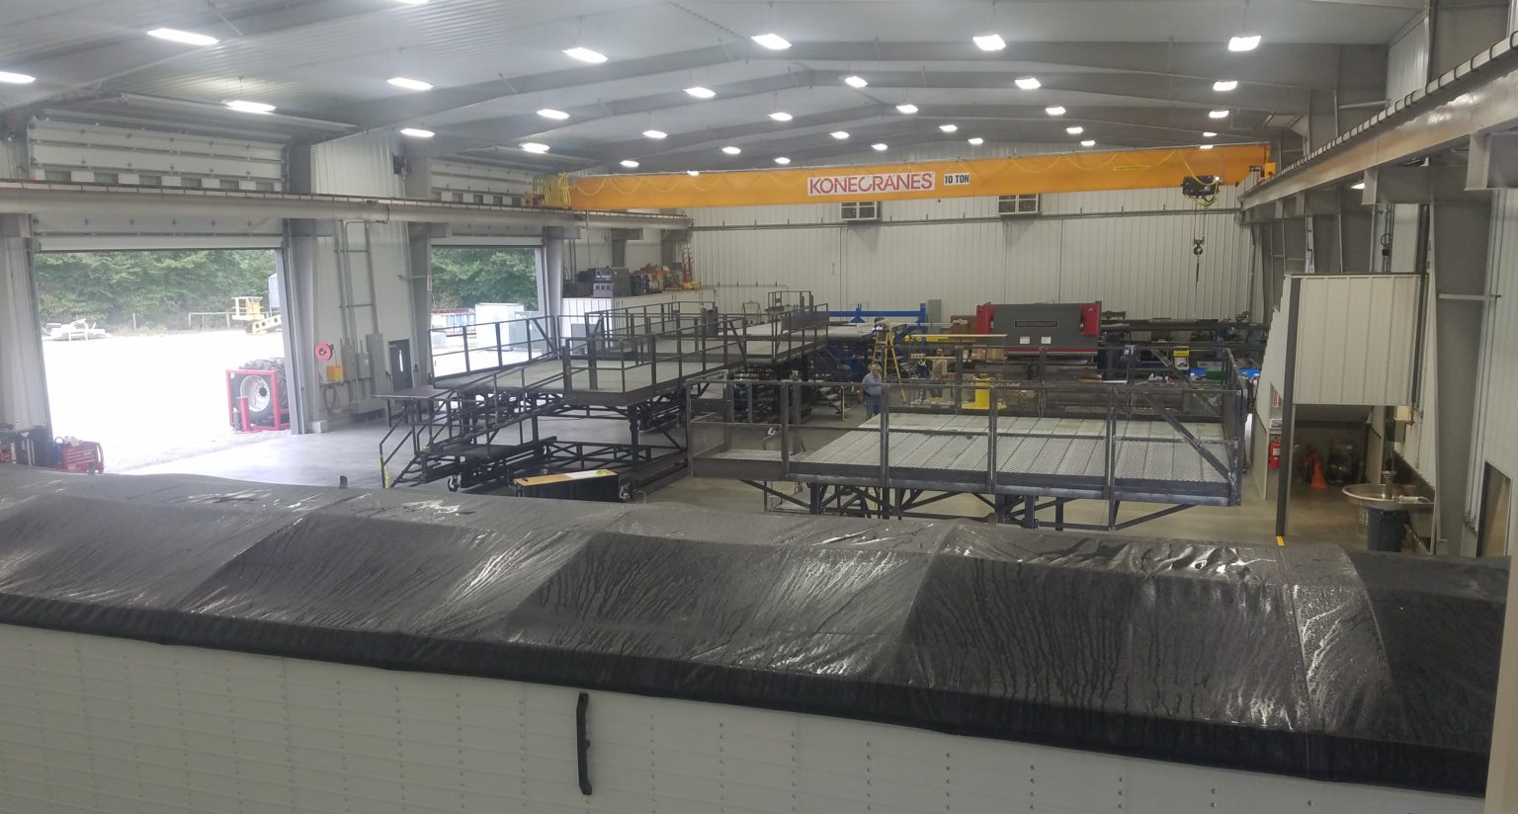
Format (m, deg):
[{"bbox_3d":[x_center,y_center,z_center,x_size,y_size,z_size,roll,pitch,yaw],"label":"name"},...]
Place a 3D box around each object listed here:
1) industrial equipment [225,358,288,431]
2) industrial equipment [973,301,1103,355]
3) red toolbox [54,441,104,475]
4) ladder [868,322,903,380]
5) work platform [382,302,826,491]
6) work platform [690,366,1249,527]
[{"bbox_3d":[-14.151,-0.389,32.635,1.720,1.960,1.250,2,8,20],"label":"industrial equipment"},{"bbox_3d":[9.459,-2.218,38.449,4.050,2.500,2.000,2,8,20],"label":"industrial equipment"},{"bbox_3d":[-15.403,1.215,25.754,0.440,0.750,0.920,2,8,20],"label":"red toolbox"},{"bbox_3d":[3.754,-1.217,34.332,0.620,2.200,1.300,6,11,43],"label":"ladder"},{"bbox_3d":[-2.857,-0.669,28.544,6.000,3.160,13.200,2,8,20],"label":"work platform"},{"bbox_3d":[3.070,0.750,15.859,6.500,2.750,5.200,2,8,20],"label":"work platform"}]

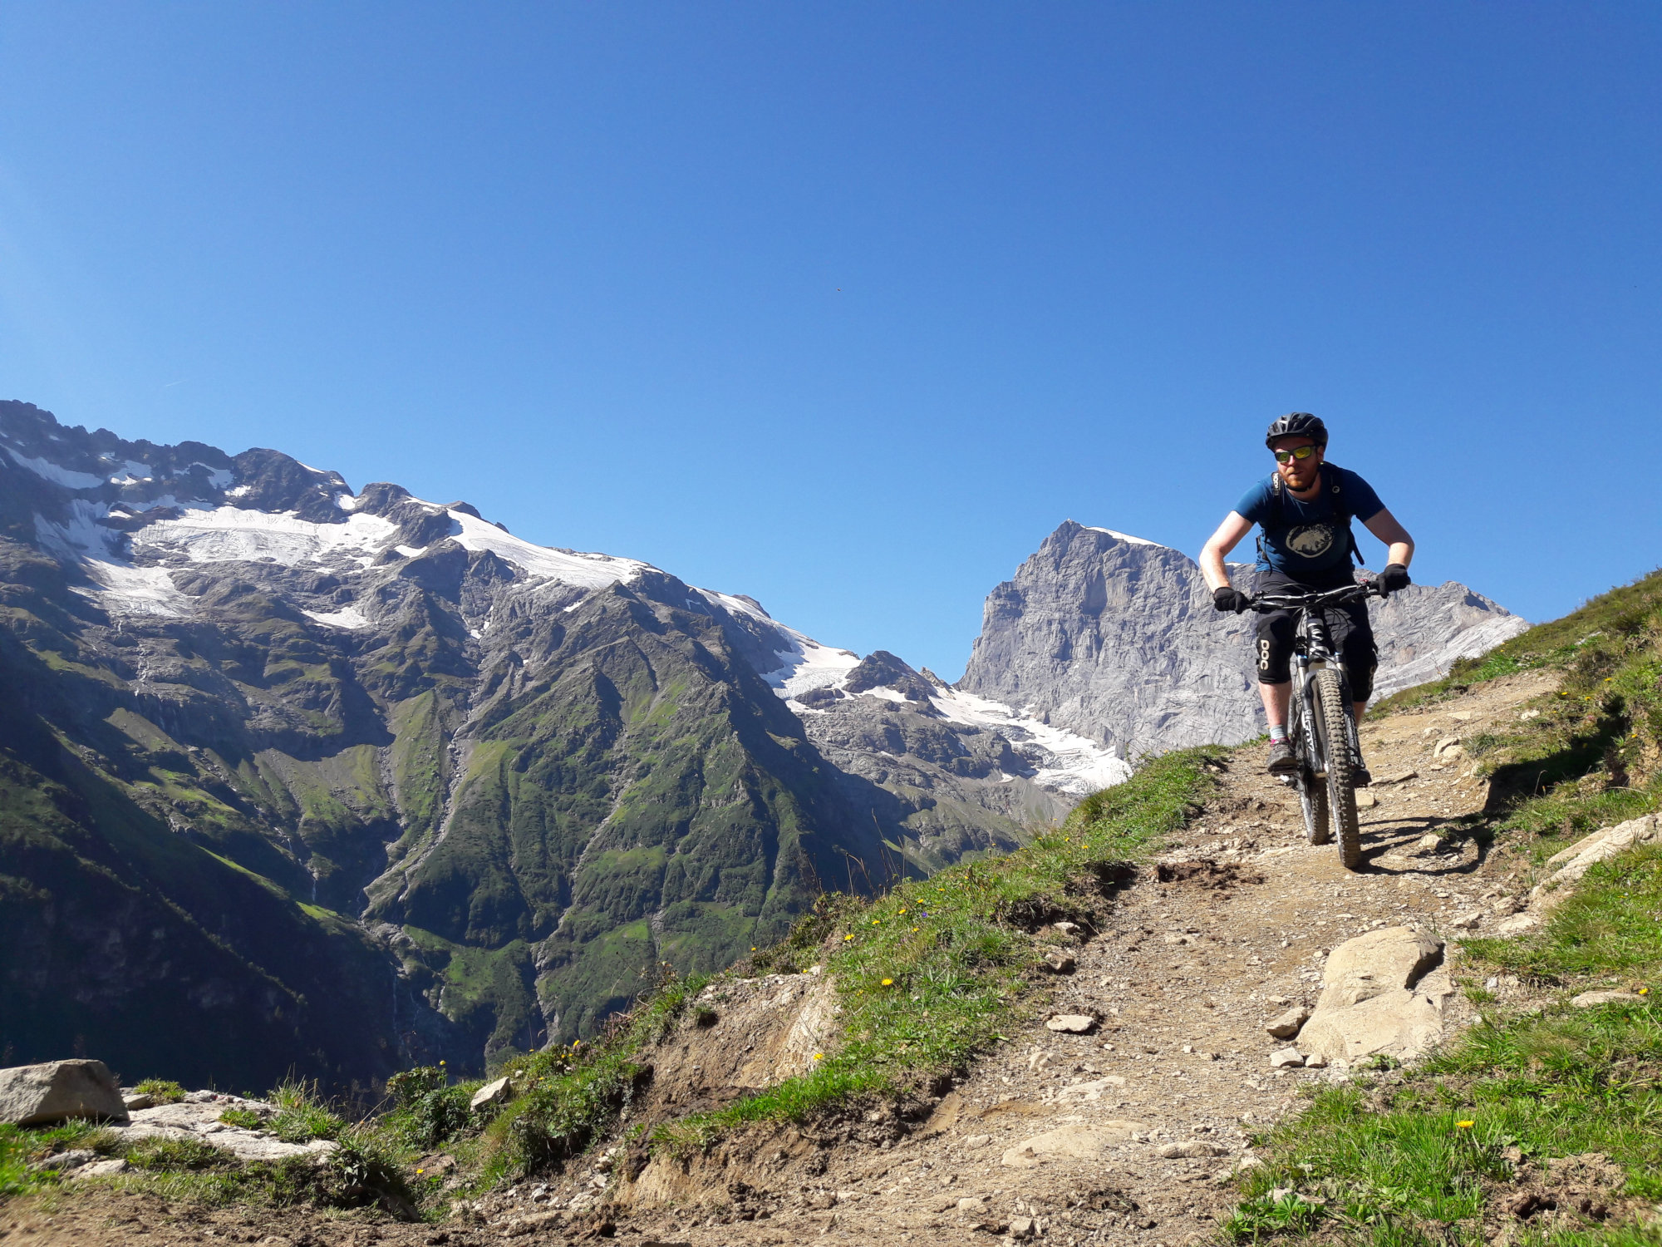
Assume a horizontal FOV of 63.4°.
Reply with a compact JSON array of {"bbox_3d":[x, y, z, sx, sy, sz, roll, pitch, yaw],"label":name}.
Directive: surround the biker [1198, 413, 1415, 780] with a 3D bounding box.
[{"bbox_3d":[1.903,-0.064,5.408,0.799,1.411,0.905,-2,-9,14],"label":"biker"}]

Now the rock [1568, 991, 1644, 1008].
[{"bbox_3d":[1.787,0.867,3.100,0.155,0.035,0.100,-3,-9,18],"label":"rock"}]

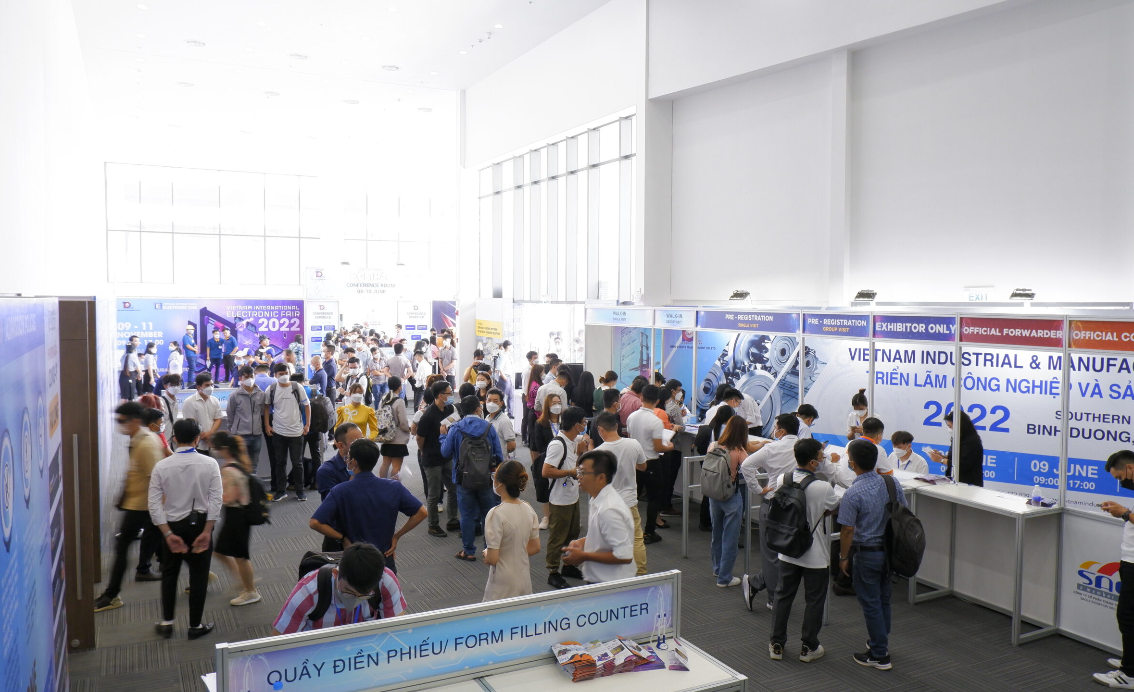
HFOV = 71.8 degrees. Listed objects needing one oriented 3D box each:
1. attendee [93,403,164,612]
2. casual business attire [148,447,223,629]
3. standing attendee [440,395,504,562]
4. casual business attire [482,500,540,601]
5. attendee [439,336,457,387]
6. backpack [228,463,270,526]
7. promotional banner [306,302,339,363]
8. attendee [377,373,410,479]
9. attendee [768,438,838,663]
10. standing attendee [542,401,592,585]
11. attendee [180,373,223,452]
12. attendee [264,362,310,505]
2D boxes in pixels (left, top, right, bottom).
[{"bbox_3d":[-3.759,1.356,6.836,0.750,1.710,0.520,-1,4,-25],"label":"attendee"},{"bbox_3d":[-3.022,1.517,6.255,0.570,1.450,0.360,-1,4,-19],"label":"casual business attire"},{"bbox_3d":[-0.975,1.349,8.048,0.600,1.690,0.500,-1,4,-7],"label":"standing attendee"},{"bbox_3d":[-0.351,1.375,4.890,0.340,0.850,0.240,-2,4,-30],"label":"casual business attire"},{"bbox_3d":[-2.820,0.591,18.628,0.470,1.680,0.330,1,3,8],"label":"attendee"},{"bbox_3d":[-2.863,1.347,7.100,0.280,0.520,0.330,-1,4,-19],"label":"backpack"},{"bbox_3d":[-7.863,-0.202,25.274,0.980,2.477,0.050,-2,4,-28],"label":"promotional banner"},{"bbox_3d":[-2.370,1.209,10.752,0.460,1.580,0.440,-4,5,-45],"label":"attendee"},{"bbox_3d":[1.770,1.536,5.919,0.500,1.670,0.470,2,4,34],"label":"attendee"},{"bbox_3d":[-0.017,1.387,7.395,0.420,1.640,0.480,2,4,30],"label":"standing attendee"},{"bbox_3d":[-4.340,1.158,9.359,0.460,1.680,0.320,-3,5,-42],"label":"attendee"},{"bbox_3d":[-3.624,1.091,10.121,0.550,1.730,0.330,-1,4,-24],"label":"attendee"}]

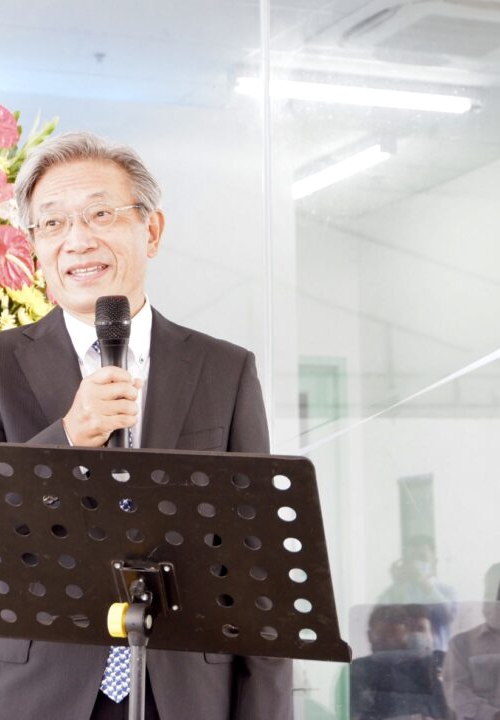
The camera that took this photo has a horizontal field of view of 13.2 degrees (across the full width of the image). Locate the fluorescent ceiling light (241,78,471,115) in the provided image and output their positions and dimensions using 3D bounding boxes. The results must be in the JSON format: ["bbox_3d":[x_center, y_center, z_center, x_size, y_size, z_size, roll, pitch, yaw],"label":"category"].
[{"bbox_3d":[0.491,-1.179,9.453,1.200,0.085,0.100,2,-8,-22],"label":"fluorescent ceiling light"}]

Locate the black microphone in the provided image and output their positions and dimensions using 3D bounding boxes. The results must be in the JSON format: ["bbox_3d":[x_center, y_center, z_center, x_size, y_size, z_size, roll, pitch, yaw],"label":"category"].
[{"bbox_3d":[-0.181,0.042,2.930,0.050,0.255,0.050,-2,-2,0],"label":"black microphone"}]

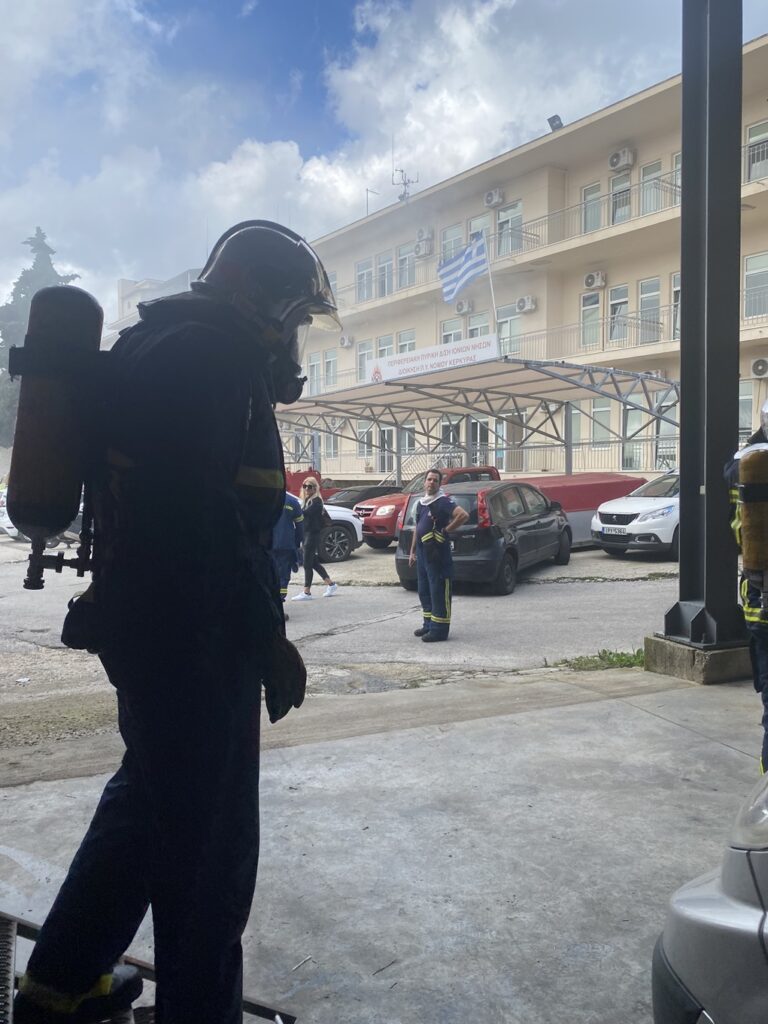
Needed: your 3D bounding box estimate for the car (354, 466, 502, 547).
[{"bbox_3d":[1.676,-0.117,17.609,5.050,1.750,1.800,-5,5,-31],"label":"car"}]

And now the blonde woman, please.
[{"bbox_3d":[-0.964,0.371,10.675,0.600,1.690,0.460,-2,3,-25],"label":"blonde woman"}]

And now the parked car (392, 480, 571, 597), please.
[{"bbox_3d":[1.768,0.258,12.547,1.700,1.550,4.080,1,6,31],"label":"parked car"}]

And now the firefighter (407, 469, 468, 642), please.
[{"bbox_3d":[0.553,0.450,8.033,0.600,1.780,0.420,2,4,38],"label":"firefighter"}]

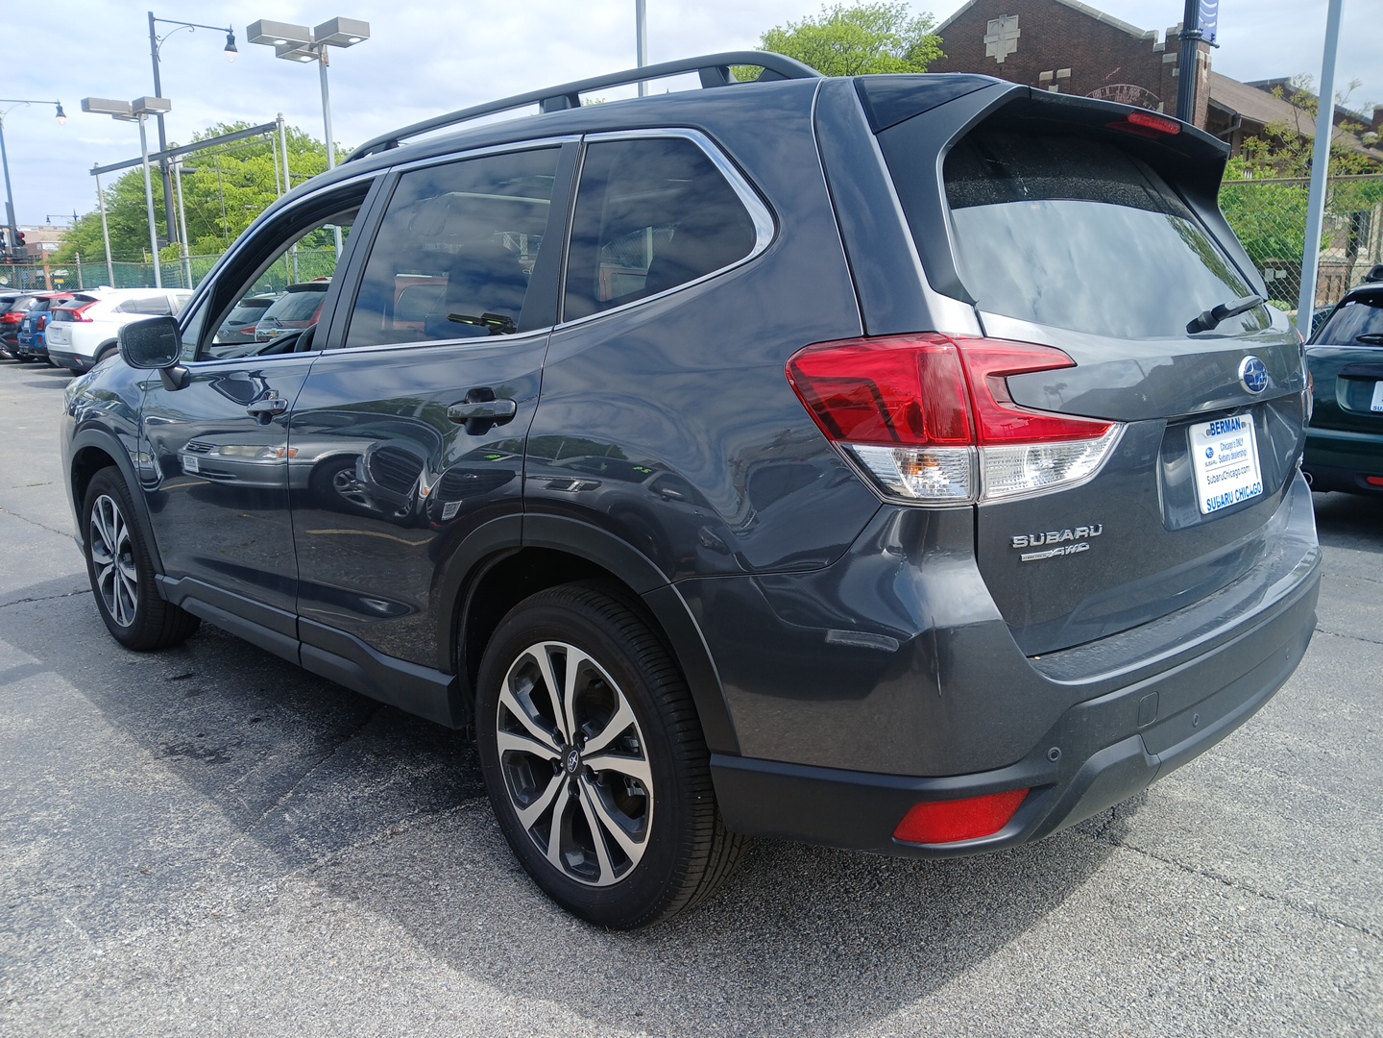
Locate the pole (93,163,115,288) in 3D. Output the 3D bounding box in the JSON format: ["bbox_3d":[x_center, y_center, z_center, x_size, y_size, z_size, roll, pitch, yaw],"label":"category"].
[{"bbox_3d":[-15.943,-6.921,28.485,0.130,5.320,0.130,-6,12,-26],"label":"pole"}]

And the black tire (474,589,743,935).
[{"bbox_3d":[-0.166,0.453,2.061,0.700,0.700,0.230,9,14,44],"label":"black tire"}]

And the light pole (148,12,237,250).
[{"bbox_3d":[-14.973,-10.007,32.310,2.450,10.360,0.420,-8,13,-35],"label":"light pole"}]

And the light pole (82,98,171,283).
[{"bbox_3d":[-13.461,-6.808,25.331,1.400,6.290,2.000,-11,15,-43],"label":"light pole"}]

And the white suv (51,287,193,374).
[{"bbox_3d":[-10.464,-3.782,21.029,1.810,1.685,4.405,9,15,43],"label":"white suv"}]

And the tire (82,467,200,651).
[{"bbox_3d":[-2.074,0.143,3.925,0.700,0.700,0.230,9,15,44],"label":"tire"}]

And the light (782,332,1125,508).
[{"bbox_3d":[0.390,-0.153,1.526,0.335,0.225,0.380,9,14,44],"label":"light"}]

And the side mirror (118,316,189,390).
[{"bbox_3d":[-1.651,-0.503,3.165,0.130,0.220,0.200,8,13,39],"label":"side mirror"}]

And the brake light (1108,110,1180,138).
[{"bbox_3d":[0.843,-0.730,1.937,0.060,0.038,0.235,9,14,44],"label":"brake light"}]

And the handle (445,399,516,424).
[{"bbox_3d":[-0.410,-0.208,2.040,0.225,0.048,0.055,9,14,44],"label":"handle"}]

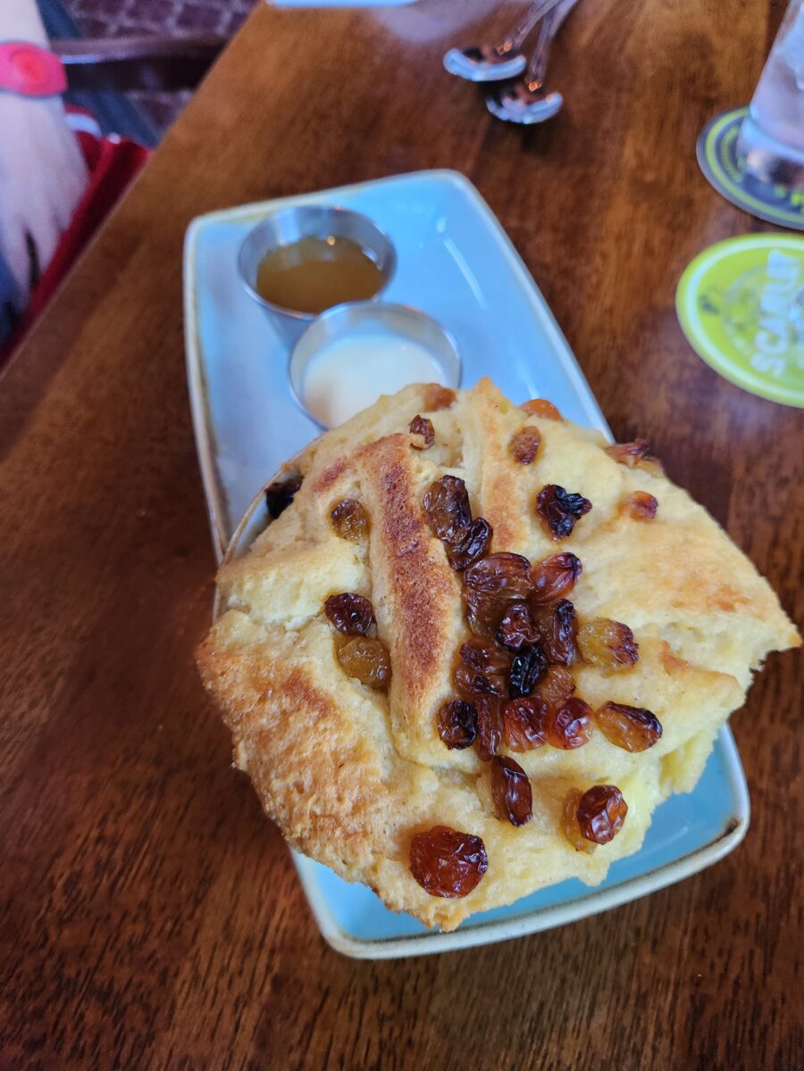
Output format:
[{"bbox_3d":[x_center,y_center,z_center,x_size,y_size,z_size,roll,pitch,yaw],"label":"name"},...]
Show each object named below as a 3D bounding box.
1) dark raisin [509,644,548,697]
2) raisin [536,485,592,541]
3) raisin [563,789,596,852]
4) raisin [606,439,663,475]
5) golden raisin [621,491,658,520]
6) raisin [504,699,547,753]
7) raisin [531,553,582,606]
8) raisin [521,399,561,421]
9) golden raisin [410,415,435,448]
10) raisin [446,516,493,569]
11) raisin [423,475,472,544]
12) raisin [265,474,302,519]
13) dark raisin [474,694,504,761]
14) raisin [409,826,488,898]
[{"bbox_3d":[0.028,0.030,0.159,0.007,0.006,0.012,22,67,10],"label":"dark raisin"},{"bbox_3d":[0.041,-0.006,0.180,0.012,0.008,0.015,-19,66,-9],"label":"raisin"},{"bbox_3d":[0.040,0.061,0.153,0.009,0.007,0.013,-11,65,-5],"label":"raisin"},{"bbox_3d":[0.063,-0.022,0.194,0.014,0.007,0.009,16,66,7],"label":"raisin"},{"bbox_3d":[0.062,-0.008,0.186,0.010,0.007,0.008,6,64,2],"label":"golden raisin"},{"bbox_3d":[0.027,0.041,0.155,0.010,0.007,0.011,2,64,0],"label":"raisin"},{"bbox_3d":[0.035,0.010,0.163,0.014,0.008,0.009,-39,69,-17],"label":"raisin"},{"bbox_3d":[0.038,-0.034,0.194,0.011,0.007,0.009,18,64,10],"label":"raisin"},{"bbox_3d":[0.005,-0.028,0.190,0.007,0.006,0.009,-20,64,-9],"label":"golden raisin"},{"bbox_3d":[0.017,0.002,0.175,0.008,0.006,0.015,25,66,11],"label":"raisin"},{"bbox_3d":[0.012,-0.007,0.180,0.011,0.009,0.018,-4,65,-2],"label":"raisin"},{"bbox_3d":[-0.032,-0.011,0.198,0.010,0.008,0.015,28,67,12],"label":"raisin"},{"bbox_3d":[0.019,0.042,0.156,0.007,0.006,0.014,-2,65,-1],"label":"dark raisin"},{"bbox_3d":[0.010,0.069,0.151,0.016,0.008,0.013,15,65,6],"label":"raisin"}]

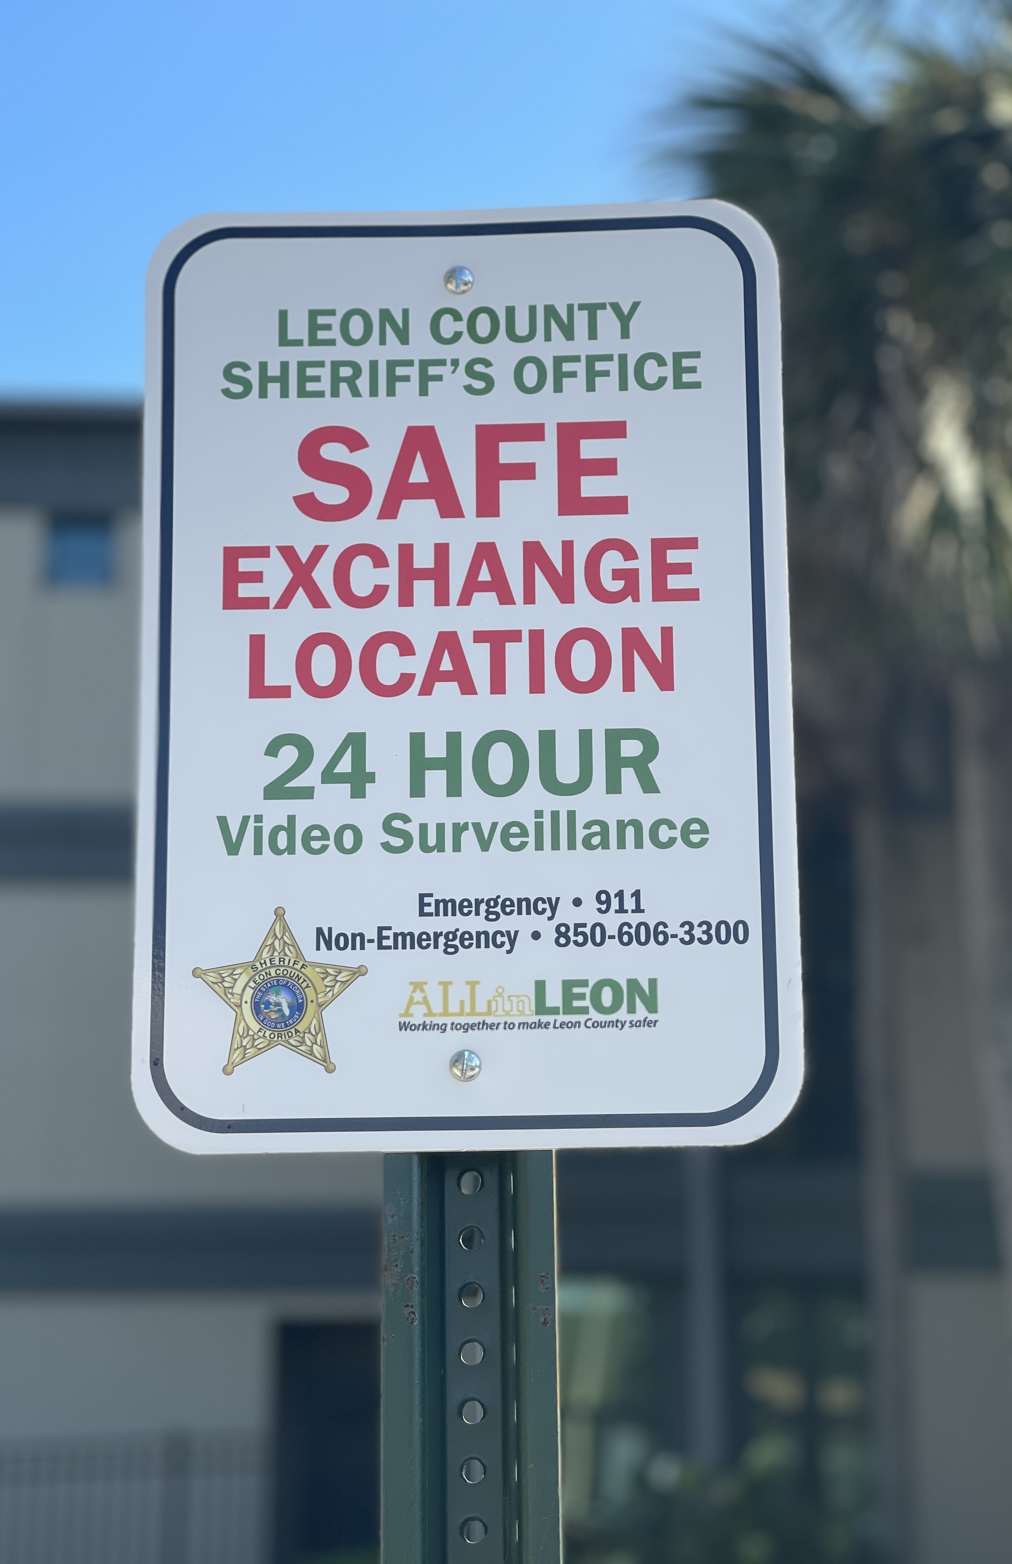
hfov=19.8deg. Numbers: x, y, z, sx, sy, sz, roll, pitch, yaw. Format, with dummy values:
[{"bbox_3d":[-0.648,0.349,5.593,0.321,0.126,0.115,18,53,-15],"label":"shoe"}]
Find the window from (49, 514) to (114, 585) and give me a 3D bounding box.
[{"bbox_3d":[-3.451,-1.882,23.500,0.545,0.595,0.100,0,-13,-4],"label":"window"}]

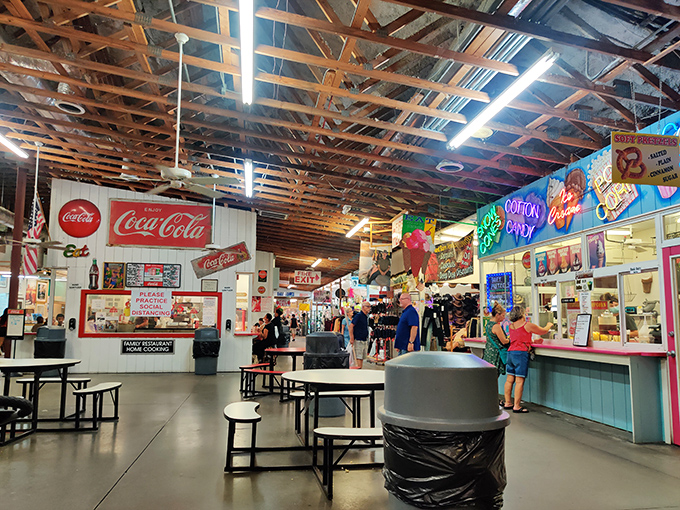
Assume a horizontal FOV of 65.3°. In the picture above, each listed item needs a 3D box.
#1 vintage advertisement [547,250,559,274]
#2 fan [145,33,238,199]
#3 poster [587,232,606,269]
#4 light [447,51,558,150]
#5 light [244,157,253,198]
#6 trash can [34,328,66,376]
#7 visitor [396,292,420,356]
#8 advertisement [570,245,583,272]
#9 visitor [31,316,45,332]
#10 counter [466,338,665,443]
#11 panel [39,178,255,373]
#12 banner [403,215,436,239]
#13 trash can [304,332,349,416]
[{"bbox_3d":[3.126,0.117,7.797,0.020,0.363,0.285,2,-7,-9],"label":"vintage advertisement"},{"bbox_3d":[-1.674,-1.534,5.555,1.340,1.690,1.340,2,-7,-13],"label":"fan"},{"bbox_3d":[3.294,-0.053,6.794,0.020,0.453,0.335,2,-7,-9],"label":"poster"},{"bbox_3d":[1.612,-1.520,5.647,0.120,0.100,2.440,2,-7,-9],"label":"light"},{"bbox_3d":[-1.507,-1.216,8.756,0.120,0.100,2.440,2,-7,-9],"label":"light"},{"bbox_3d":[-6.053,2.000,11.062,0.610,1.010,0.610,2,-7,-9],"label":"trash can"},{"bbox_3d":[1.217,1.586,9.577,0.430,1.780,0.580,2,-7,-11],"label":"visitor"},{"bbox_3d":[3.221,0.044,7.224,0.020,0.358,0.255,2,-7,-9],"label":"advertisement"},{"bbox_3d":[-7.559,2.227,13.319,0.500,1.310,0.600,-2,-8,20],"label":"visitor"},{"bbox_3d":[2.889,1.765,7.732,0.390,0.930,4.370,2,-7,-9],"label":"counter"},{"bbox_3d":[-4.269,0.509,12.080,4.563,4.276,0.100,2,-7,-9],"label":"panel"},{"bbox_3d":[1.469,-0.453,9.800,0.720,0.550,0.050,4,-8,-25],"label":"banner"},{"bbox_3d":[-0.159,1.563,7.029,0.590,1.060,0.590,1,-7,0],"label":"trash can"}]

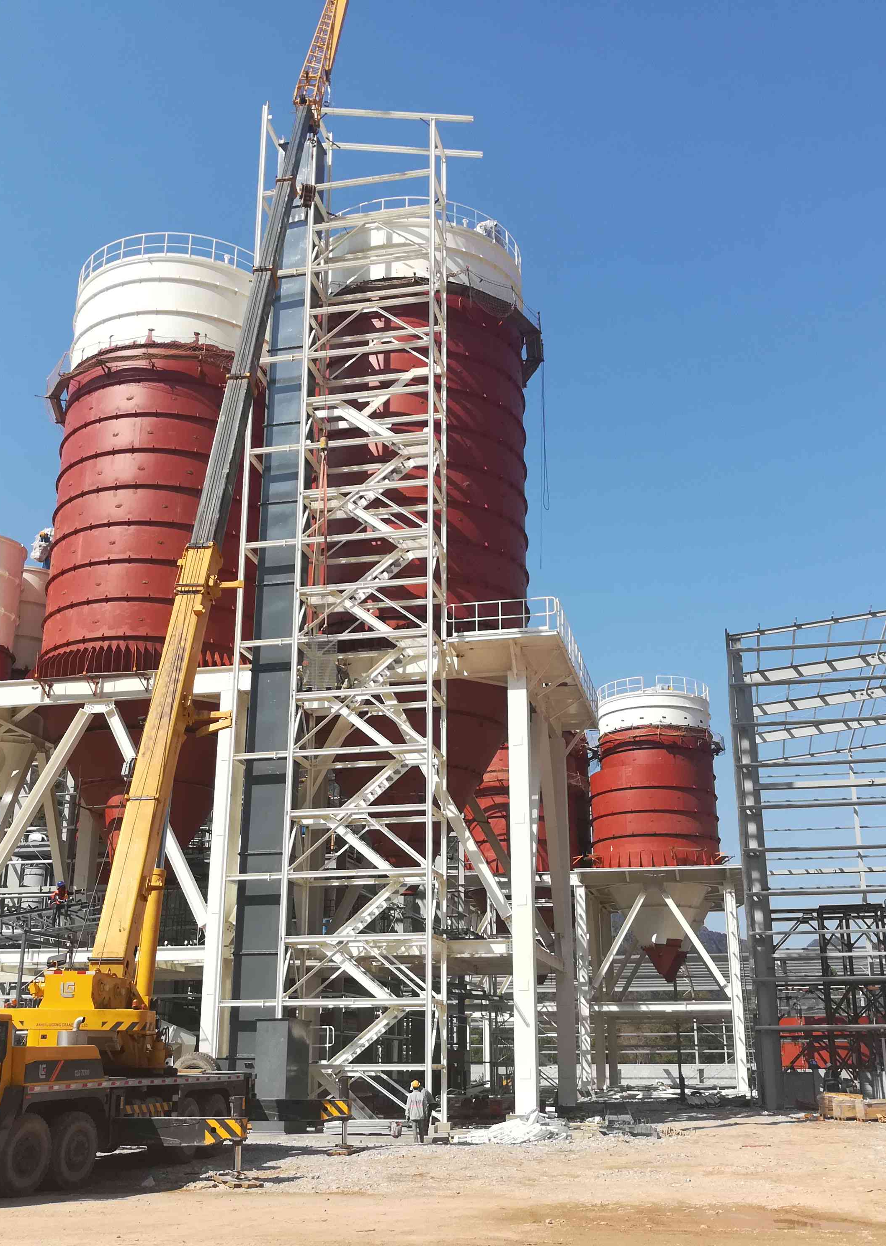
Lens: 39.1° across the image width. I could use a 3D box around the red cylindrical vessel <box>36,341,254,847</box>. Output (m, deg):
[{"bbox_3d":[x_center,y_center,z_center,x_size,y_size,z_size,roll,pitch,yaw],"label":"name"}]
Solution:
[{"bbox_3d":[-11.998,-0.119,53.430,9.792,20.994,9.792,0,-19,0],"label":"red cylindrical vessel"}]

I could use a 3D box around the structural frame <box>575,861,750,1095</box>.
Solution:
[{"bbox_3d":[15.063,24.468,84.941,10.800,13.617,12.200,-4,-19,11],"label":"structural frame"}]

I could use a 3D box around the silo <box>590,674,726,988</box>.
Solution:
[{"bbox_3d":[15.027,14.922,88.114,8.800,20.232,8.800,-4,-19,11],"label":"silo"}]

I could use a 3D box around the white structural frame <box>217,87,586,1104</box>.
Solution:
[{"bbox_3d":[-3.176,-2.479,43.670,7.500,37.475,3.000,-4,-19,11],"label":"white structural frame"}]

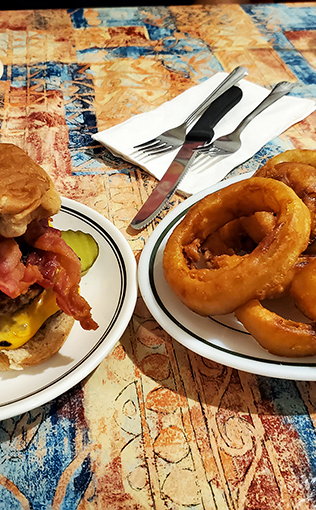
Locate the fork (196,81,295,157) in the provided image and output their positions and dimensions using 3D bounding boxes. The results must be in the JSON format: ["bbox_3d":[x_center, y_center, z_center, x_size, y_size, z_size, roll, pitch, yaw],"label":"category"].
[{"bbox_3d":[0.088,-0.131,0.486,0.024,0.020,0.167,30,51,26],"label":"fork"}]

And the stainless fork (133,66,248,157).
[{"bbox_3d":[0.040,-0.146,0.501,0.025,0.020,0.192,26,50,24],"label":"stainless fork"}]

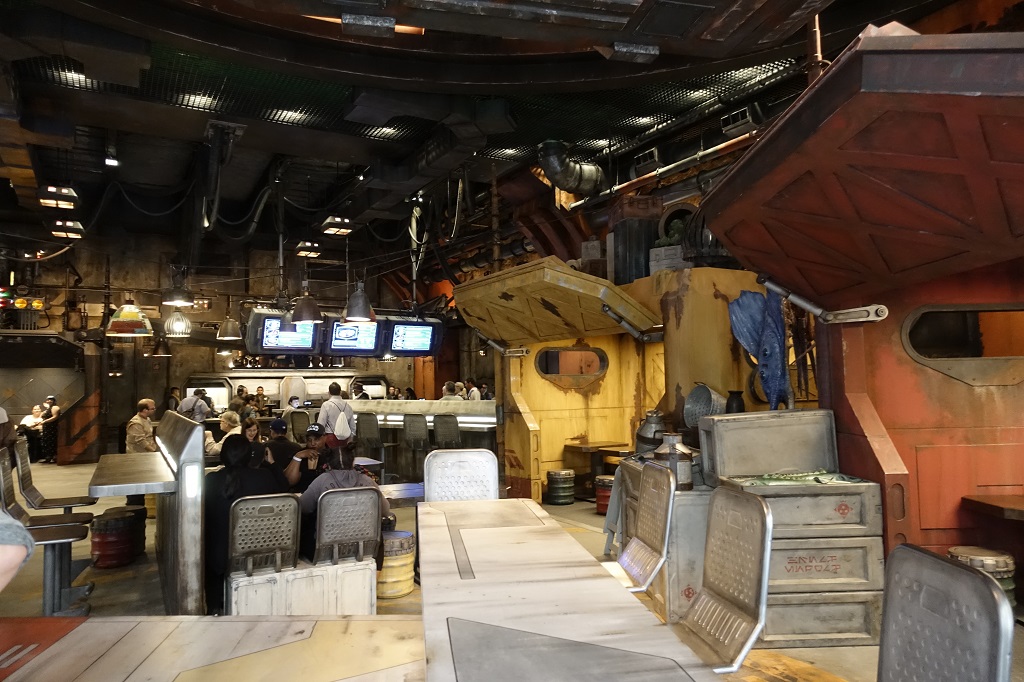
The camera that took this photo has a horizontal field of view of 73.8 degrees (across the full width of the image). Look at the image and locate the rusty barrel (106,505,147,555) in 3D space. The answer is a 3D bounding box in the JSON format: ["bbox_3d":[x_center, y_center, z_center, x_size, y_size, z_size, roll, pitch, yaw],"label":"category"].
[{"bbox_3d":[-3.879,1.916,6.869,0.430,0.450,0.430,2,-5,-29],"label":"rusty barrel"}]

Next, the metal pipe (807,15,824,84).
[{"bbox_3d":[2.753,-2.648,6.200,0.150,0.680,0.150,-3,-3,25],"label":"metal pipe"}]

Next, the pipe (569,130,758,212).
[{"bbox_3d":[2.090,-2.519,10.513,0.100,0.100,4.152,3,-5,-32],"label":"pipe"}]

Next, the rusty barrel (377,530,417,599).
[{"bbox_3d":[-0.989,1.786,5.484,0.430,0.440,0.430,1,-5,-10],"label":"rusty barrel"}]

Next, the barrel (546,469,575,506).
[{"bbox_3d":[0.705,2.107,9.929,0.405,0.470,0.405,-2,-3,4],"label":"barrel"}]

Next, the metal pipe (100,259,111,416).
[{"bbox_3d":[-9.638,-0.107,16.200,0.120,3.800,0.120,2,-5,-30],"label":"metal pipe"}]

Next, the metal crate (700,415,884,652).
[{"bbox_3d":[1.980,1.283,4.944,0.986,1.567,0.740,-1,-3,0],"label":"metal crate"}]

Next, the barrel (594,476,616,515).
[{"bbox_3d":[1.318,2.055,9.166,0.405,0.470,0.405,-2,-3,8],"label":"barrel"}]

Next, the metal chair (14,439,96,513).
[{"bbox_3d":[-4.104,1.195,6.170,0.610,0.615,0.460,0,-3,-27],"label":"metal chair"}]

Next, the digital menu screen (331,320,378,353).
[{"bbox_3d":[-3.243,-0.103,14.050,1.030,0.630,0.100,3,8,-35],"label":"digital menu screen"}]

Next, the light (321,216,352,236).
[{"bbox_3d":[-3.129,-2.056,12.200,0.490,0.280,0.450,0,-3,-26],"label":"light"}]

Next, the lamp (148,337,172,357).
[{"bbox_3d":[-7.859,0.123,15.300,0.400,0.430,0.400,0,-3,-27],"label":"lamp"}]

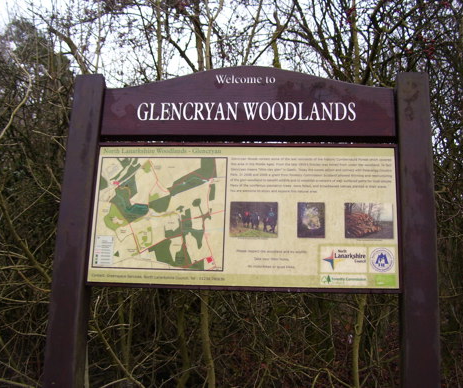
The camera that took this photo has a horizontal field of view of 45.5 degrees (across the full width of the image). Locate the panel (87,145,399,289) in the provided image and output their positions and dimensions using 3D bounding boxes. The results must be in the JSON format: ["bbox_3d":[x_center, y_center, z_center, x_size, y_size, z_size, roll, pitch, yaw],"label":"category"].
[{"bbox_3d":[0.044,0.086,2.167,1.200,0.565,0.040,1,-13,4],"label":"panel"}]

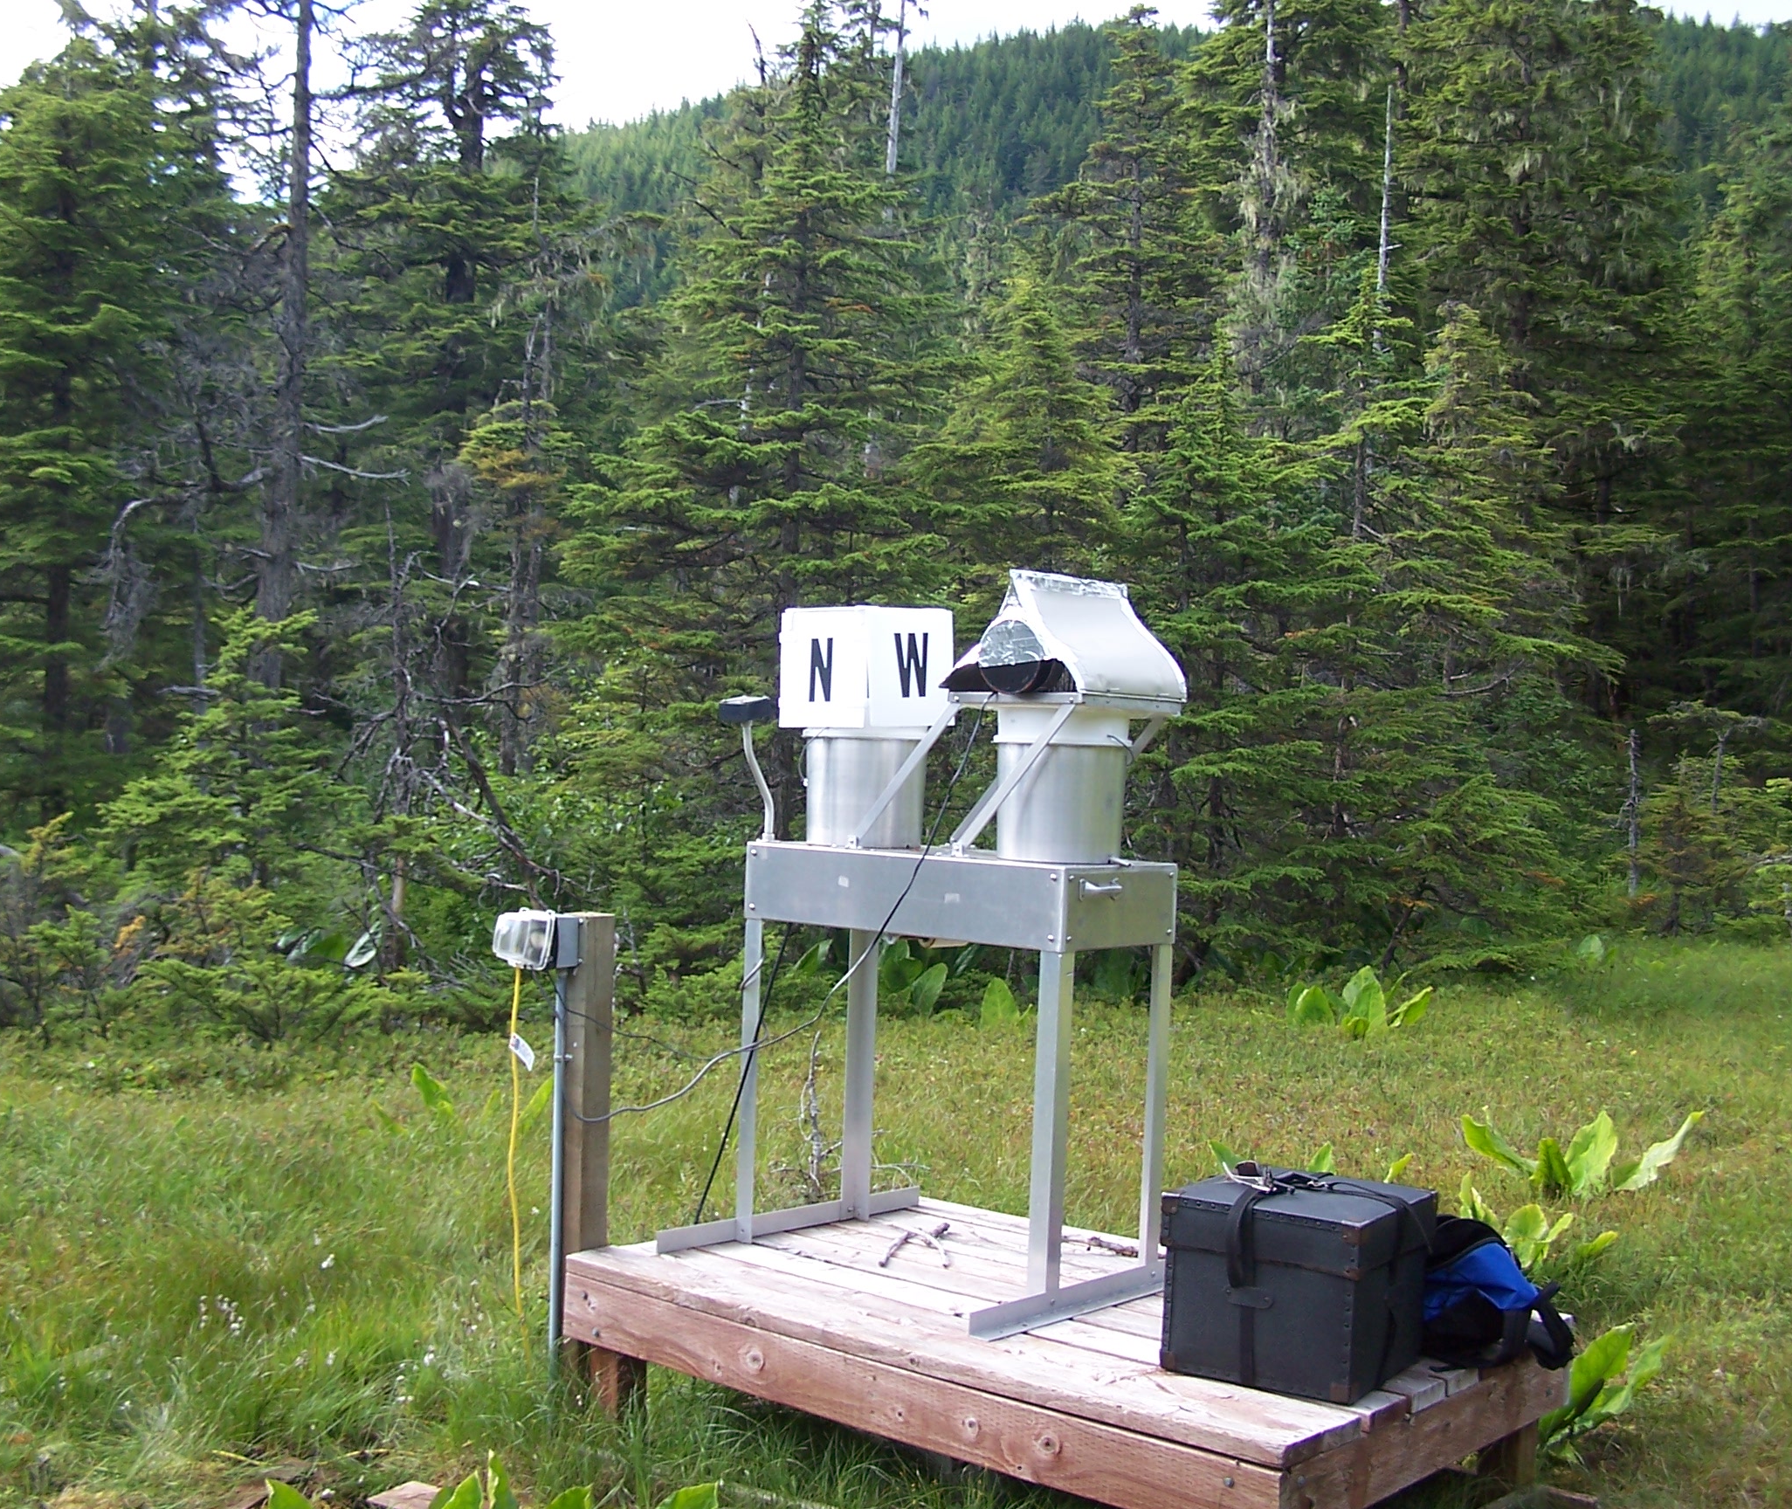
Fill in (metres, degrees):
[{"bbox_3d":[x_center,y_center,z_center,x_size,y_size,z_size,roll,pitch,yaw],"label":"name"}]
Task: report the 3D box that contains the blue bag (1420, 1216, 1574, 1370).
[{"bbox_3d":[1.206,1.100,4.634,0.320,0.260,0.400,3,0,40],"label":"blue bag"}]

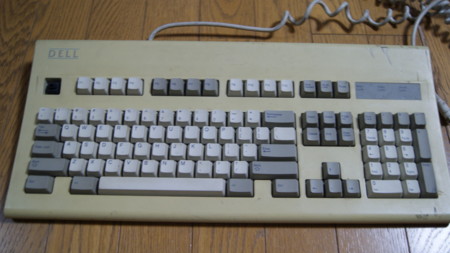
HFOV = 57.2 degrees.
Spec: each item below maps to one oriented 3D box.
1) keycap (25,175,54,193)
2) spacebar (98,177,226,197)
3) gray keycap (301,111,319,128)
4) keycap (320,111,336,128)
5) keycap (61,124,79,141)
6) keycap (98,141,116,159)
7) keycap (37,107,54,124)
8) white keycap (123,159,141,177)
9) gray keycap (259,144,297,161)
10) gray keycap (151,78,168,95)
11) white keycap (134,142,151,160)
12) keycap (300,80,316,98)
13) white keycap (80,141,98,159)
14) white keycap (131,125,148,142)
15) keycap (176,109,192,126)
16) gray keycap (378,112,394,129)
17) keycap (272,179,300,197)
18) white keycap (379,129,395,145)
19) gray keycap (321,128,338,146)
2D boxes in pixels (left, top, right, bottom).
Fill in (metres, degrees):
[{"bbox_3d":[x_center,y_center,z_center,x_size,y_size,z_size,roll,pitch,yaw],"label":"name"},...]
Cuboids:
[{"bbox_3d":[-0.193,0.060,0.428,0.028,0.010,0.018,1,69,-1],"label":"keycap"},{"bbox_3d":[-0.065,0.062,0.426,0.132,0.009,0.018,1,69,-1],"label":"spacebar"},{"bbox_3d":[0.094,-0.007,0.454,0.018,0.011,0.018,1,69,-1],"label":"gray keycap"},{"bbox_3d":[0.113,-0.009,0.455,0.018,0.010,0.018,1,69,0],"label":"keycap"},{"bbox_3d":[-0.168,0.006,0.445,0.018,0.009,0.018,1,68,-1],"label":"keycap"},{"bbox_3d":[-0.126,0.026,0.441,0.018,0.008,0.018,1,69,-1],"label":"keycap"},{"bbox_3d":[-0.195,-0.012,0.451,0.018,0.011,0.018,1,68,-1],"label":"keycap"},{"bbox_3d":[-0.098,0.044,0.437,0.018,0.010,0.018,1,69,-1],"label":"white keycap"},{"bbox_3d":[0.057,0.027,0.440,0.042,0.009,0.018,1,68,-1],"label":"gray keycap"},{"bbox_3d":[-0.074,-0.046,0.469,0.018,0.009,0.018,1,69,-1],"label":"gray keycap"},{"bbox_3d":[-0.088,0.027,0.442,0.018,0.008,0.018,1,69,-1],"label":"white keycap"},{"bbox_3d":[0.096,-0.043,0.471,0.018,0.009,0.018,1,70,-1],"label":"keycap"},{"bbox_3d":[-0.145,0.025,0.439,0.018,0.009,0.018,1,69,-1],"label":"white keycap"},{"bbox_3d":[-0.094,0.007,0.450,0.018,0.009,0.018,1,69,-1],"label":"white keycap"},{"bbox_3d":[-0.045,-0.009,0.455,0.018,0.010,0.018,1,69,-1],"label":"keycap"},{"bbox_3d":[0.177,-0.006,0.456,0.018,0.011,0.018,1,69,-1],"label":"gray keycap"},{"bbox_3d":[0.063,0.062,0.428,0.028,0.010,0.018,1,69,0],"label":"keycap"},{"bbox_3d":[0.178,0.012,0.451,0.018,0.009,0.018,1,69,-1],"label":"white keycap"},{"bbox_3d":[0.115,0.012,0.454,0.018,0.010,0.018,1,69,-1],"label":"gray keycap"}]

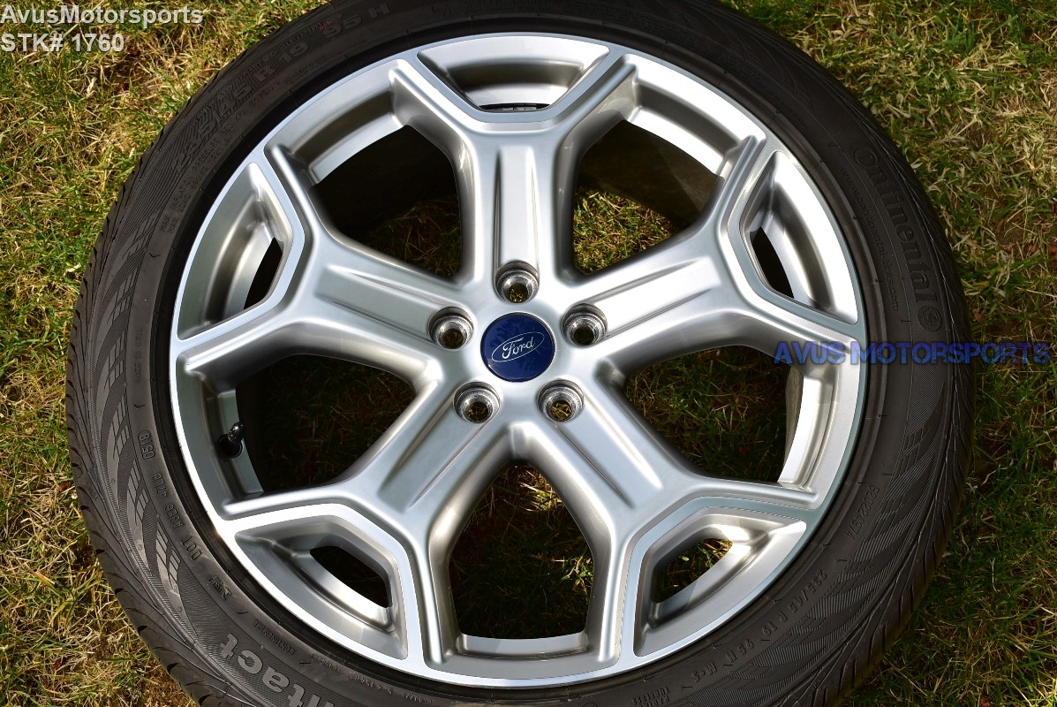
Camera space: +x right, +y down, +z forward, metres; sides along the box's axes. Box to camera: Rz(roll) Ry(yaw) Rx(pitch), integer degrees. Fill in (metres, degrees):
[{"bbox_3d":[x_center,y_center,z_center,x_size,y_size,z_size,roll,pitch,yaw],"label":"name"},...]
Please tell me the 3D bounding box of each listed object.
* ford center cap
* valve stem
[{"bbox_3d":[-0.008,-0.002,1.143,0.055,0.014,0.055,-23,71,-6],"label":"ford center cap"},{"bbox_3d":[-0.220,0.063,1.123,0.016,0.036,0.016,-9,68,-26],"label":"valve stem"}]

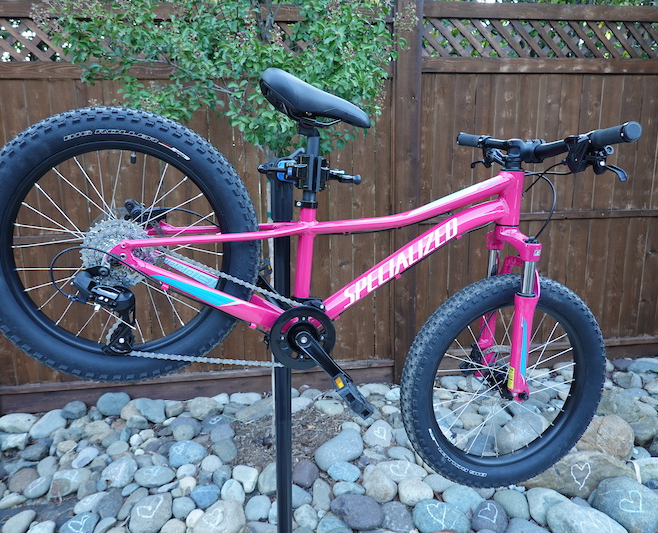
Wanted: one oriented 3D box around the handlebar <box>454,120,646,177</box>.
[{"bbox_3d":[0.449,-0.250,1.175,0.110,0.110,0.605,6,9,-16],"label":"handlebar"}]

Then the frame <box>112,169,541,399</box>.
[{"bbox_3d":[0.088,-0.060,1.143,0.965,0.530,0.160,21,7,-16],"label":"frame"}]

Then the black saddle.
[{"bbox_3d":[-0.025,-0.320,1.061,0.240,0.070,0.145,21,7,-15],"label":"black saddle"}]

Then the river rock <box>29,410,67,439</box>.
[{"bbox_3d":[-1.519,0.866,2.903,0.155,0.120,0.235,-1,12,1],"label":"river rock"}]

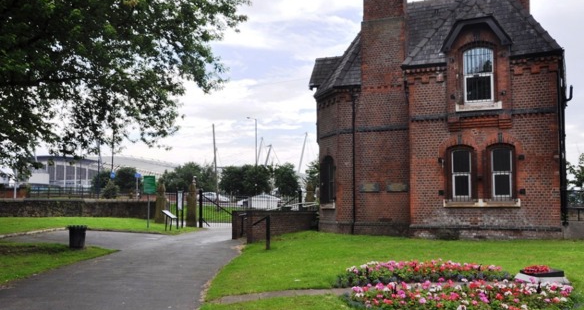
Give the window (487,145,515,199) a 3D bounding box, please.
[{"bbox_3d":[6.478,0.537,18.069,0.900,1.690,0.220,-2,-5,26],"label":"window"}]

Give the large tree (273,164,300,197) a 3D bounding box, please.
[{"bbox_3d":[-0.814,4.479,95.000,4.600,5.900,4.600,0,-4,0],"label":"large tree"}]

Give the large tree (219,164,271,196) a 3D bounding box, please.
[{"bbox_3d":[-7.655,4.479,95.000,8.300,5.900,6.500,0,-4,0],"label":"large tree"}]

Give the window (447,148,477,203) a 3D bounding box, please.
[{"bbox_3d":[5.430,0.603,18.588,0.900,1.690,0.220,-2,-5,26],"label":"window"}]

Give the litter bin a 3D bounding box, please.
[{"bbox_3d":[-6.730,2.582,18.300,0.600,0.730,0.600,0,-4,0],"label":"litter bin"}]

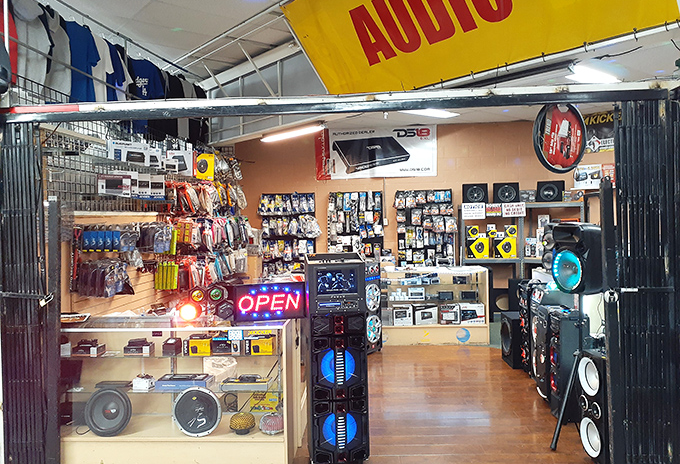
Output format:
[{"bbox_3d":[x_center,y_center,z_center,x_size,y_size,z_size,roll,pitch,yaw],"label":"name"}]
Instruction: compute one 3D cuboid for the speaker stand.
[{"bbox_3d":[1.758,0.982,3.885,0.520,1.080,0.500,-1,1,4],"label":"speaker stand"}]

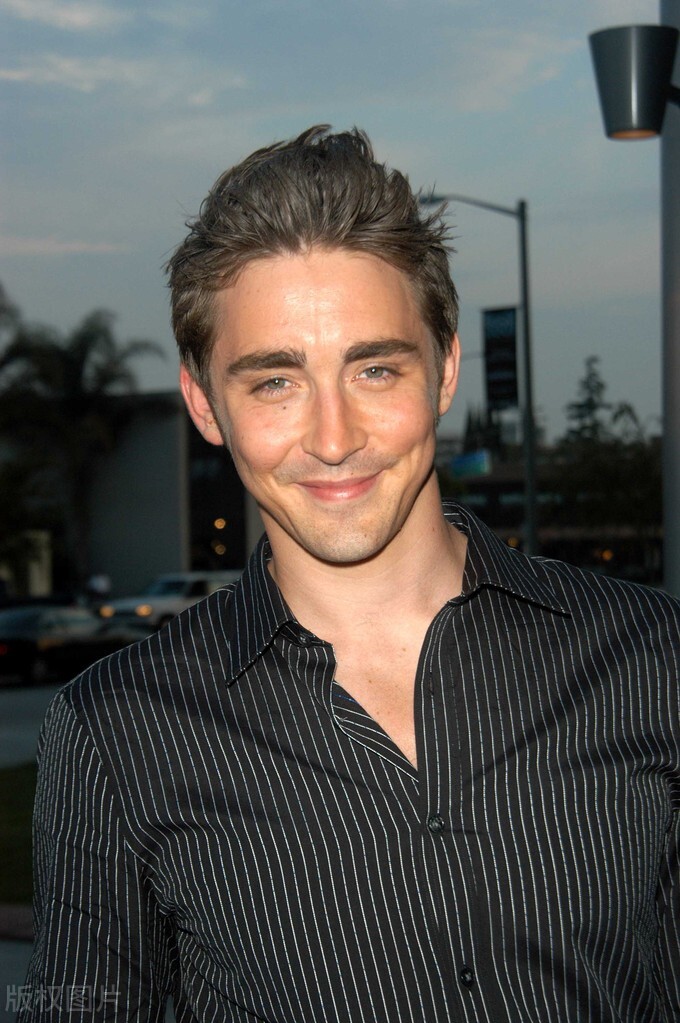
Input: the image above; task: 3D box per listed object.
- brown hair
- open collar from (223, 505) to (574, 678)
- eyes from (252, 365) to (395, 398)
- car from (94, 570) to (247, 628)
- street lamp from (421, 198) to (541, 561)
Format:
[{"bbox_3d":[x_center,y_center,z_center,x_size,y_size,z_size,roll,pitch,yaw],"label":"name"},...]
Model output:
[{"bbox_3d":[-0.018,-0.171,1.430,0.195,0.205,0.215,-6,6,-2],"label":"brown hair"},{"bbox_3d":[0.034,0.054,1.450,0.240,0.115,0.165,-9,2,-5],"label":"open collar"},{"bbox_3d":[-0.010,-0.086,1.340,0.095,0.015,0.025,-6,5,-2],"label":"eyes"},{"bbox_3d":[-3.877,2.463,53.000,1.850,1.750,4.800,-2,-2,37],"label":"car"},{"bbox_3d":[2.778,-1.625,41.000,2.300,9.300,0.360,-1,-2,0],"label":"street lamp"}]

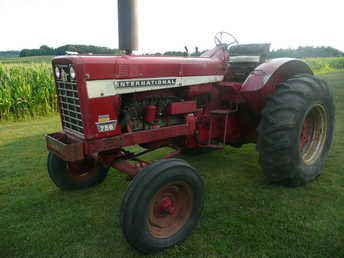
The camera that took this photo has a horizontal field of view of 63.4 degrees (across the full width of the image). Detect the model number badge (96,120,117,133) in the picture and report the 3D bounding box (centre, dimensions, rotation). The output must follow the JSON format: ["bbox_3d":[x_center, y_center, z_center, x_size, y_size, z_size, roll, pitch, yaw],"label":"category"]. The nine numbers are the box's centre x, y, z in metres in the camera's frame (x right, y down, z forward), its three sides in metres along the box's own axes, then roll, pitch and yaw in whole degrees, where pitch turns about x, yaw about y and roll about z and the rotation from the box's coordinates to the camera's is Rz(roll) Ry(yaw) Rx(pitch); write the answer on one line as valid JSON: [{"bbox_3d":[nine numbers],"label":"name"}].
[{"bbox_3d":[-0.613,-0.017,2.653,0.207,0.100,0.020,-11,16,-41],"label":"model number badge"}]

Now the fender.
[{"bbox_3d":[1.591,-0.613,3.940,1.740,0.780,0.300,-11,16,-41],"label":"fender"}]

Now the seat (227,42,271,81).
[{"bbox_3d":[1.253,-1.095,4.530,0.500,0.520,0.550,-11,16,-41],"label":"seat"}]

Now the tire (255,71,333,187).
[{"bbox_3d":[1.795,0.042,3.905,1.559,1.559,0.474,-11,16,-41],"label":"tire"}]

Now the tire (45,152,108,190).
[{"bbox_3d":[-1.239,0.420,3.800,0.860,0.860,0.207,-11,13,-40],"label":"tire"}]

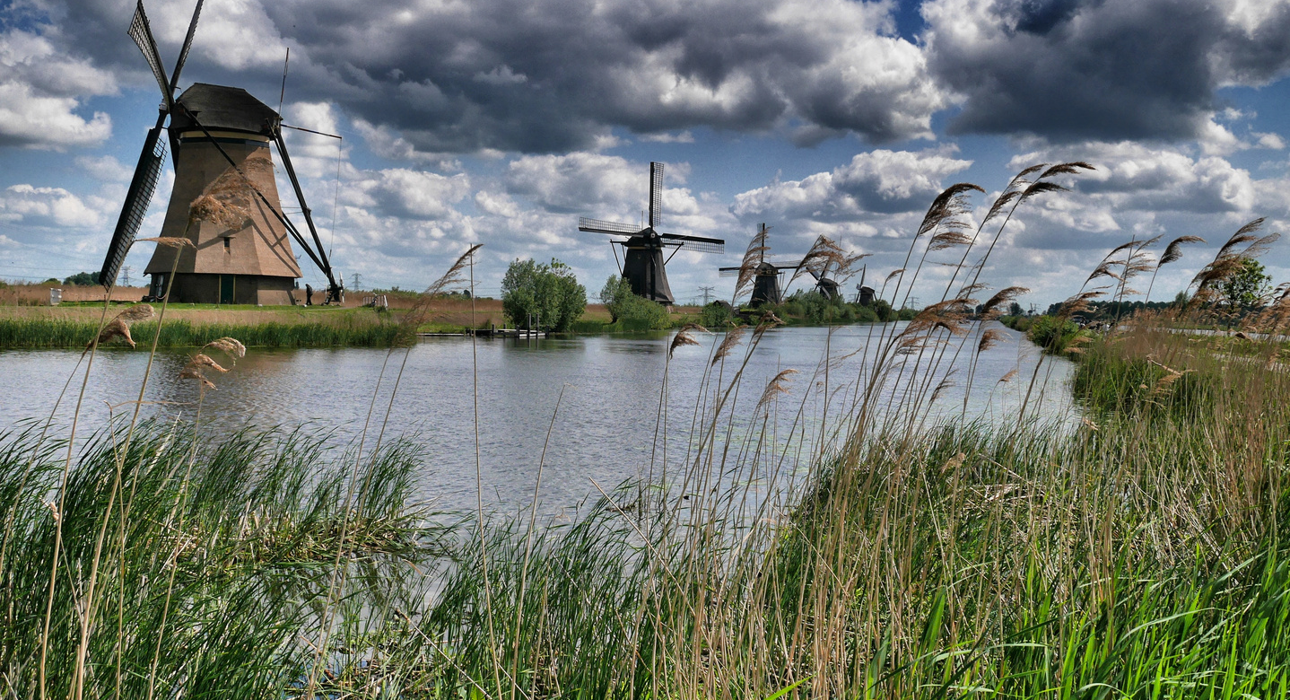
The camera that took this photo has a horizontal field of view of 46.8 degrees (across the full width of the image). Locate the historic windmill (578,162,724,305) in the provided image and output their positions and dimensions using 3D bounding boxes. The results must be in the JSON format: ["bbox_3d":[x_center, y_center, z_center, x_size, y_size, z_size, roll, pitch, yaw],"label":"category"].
[{"bbox_3d":[-0.400,-21.400,288.000,28.300,28.700,13.000,0,1,-16],"label":"historic windmill"}]

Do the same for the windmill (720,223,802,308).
[{"bbox_3d":[38.000,-25.000,460.000,28.300,28.700,13.000,0,1,-18],"label":"windmill"}]

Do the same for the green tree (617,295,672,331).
[{"bbox_3d":[-0.400,-5.300,211.000,7.800,5.100,6.500,0,1,12],"label":"green tree"}]

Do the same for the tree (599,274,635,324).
[{"bbox_3d":[-3.800,-7.200,212.000,5.300,7.000,5.000,0,1,0],"label":"tree"}]

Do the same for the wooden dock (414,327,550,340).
[{"bbox_3d":[-15.600,-1.640,144.000,13.200,1.100,3.500,0,1,12],"label":"wooden dock"}]

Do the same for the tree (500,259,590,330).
[{"bbox_3d":[-12.000,-6.600,177.000,10.300,8.800,9.000,0,1,12],"label":"tree"}]

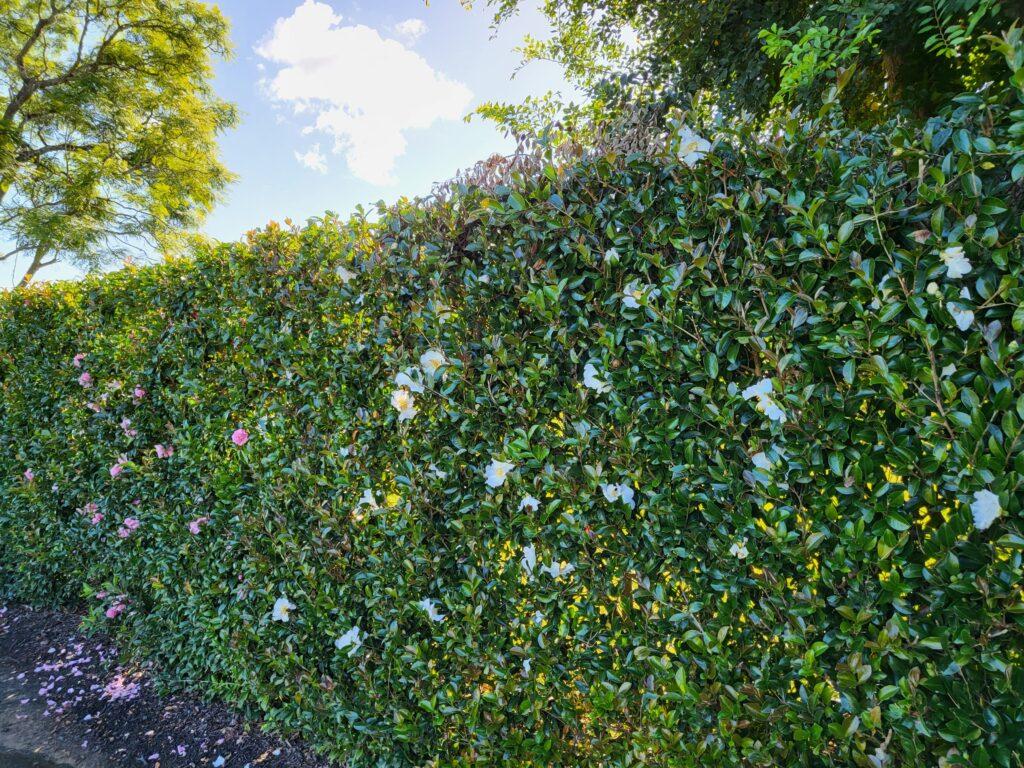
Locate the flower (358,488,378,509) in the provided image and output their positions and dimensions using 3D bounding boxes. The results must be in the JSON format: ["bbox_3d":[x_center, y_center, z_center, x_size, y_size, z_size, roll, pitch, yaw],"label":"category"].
[{"bbox_3d":[-0.500,0.399,2.682,0.075,0.075,0.050,0,0,14],"label":"flower"}]

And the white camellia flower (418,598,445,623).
[{"bbox_3d":[-0.231,0.649,2.204,0.070,0.066,0.045,0,-15,-18],"label":"white camellia flower"}]

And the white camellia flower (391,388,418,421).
[{"bbox_3d":[-0.359,0.069,2.569,0.090,0.100,0.050,0,0,3],"label":"white camellia flower"}]

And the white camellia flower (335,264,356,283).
[{"bbox_3d":[-0.531,-0.352,2.452,0.068,0.058,0.045,0,-3,15],"label":"white camellia flower"}]

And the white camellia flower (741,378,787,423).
[{"bbox_3d":[0.591,0.039,1.807,0.105,0.100,0.060,0,0,35],"label":"white camellia flower"}]

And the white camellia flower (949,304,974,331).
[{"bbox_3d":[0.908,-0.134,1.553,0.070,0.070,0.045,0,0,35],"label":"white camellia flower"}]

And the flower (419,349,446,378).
[{"bbox_3d":[-0.257,-0.066,2.487,0.090,0.095,0.050,0,0,7],"label":"flower"}]

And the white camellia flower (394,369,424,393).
[{"bbox_3d":[-0.301,-0.010,2.262,0.078,0.066,0.045,0,0,18],"label":"white camellia flower"}]

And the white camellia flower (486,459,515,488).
[{"bbox_3d":[-0.030,0.237,2.038,0.075,0.075,0.040,0,0,7],"label":"white camellia flower"}]

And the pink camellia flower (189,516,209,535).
[{"bbox_3d":[-1.374,0.622,3.382,0.085,0.075,0.050,0,0,8],"label":"pink camellia flower"}]

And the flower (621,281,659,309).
[{"bbox_3d":[0.293,-0.206,1.770,0.085,0.067,0.045,0,-6,9],"label":"flower"}]

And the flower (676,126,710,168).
[{"bbox_3d":[0.471,-0.619,1.995,0.090,0.100,0.050,0,0,23],"label":"flower"}]

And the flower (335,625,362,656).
[{"bbox_3d":[-0.585,0.917,2.749,0.095,0.105,0.050,0,0,0],"label":"flower"}]

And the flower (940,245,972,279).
[{"bbox_3d":[0.787,-0.217,1.362,0.068,0.068,0.050,0,-6,45],"label":"flower"}]

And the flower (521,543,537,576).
[{"bbox_3d":[0.042,0.451,1.978,0.045,0.077,0.070,0,0,-35],"label":"flower"}]

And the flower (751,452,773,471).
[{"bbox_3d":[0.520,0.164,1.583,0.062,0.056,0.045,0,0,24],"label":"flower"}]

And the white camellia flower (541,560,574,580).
[{"bbox_3d":[0.129,0.522,2.178,0.095,0.065,0.065,0,0,21],"label":"white camellia flower"}]

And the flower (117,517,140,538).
[{"bbox_3d":[-1.708,0.639,3.426,0.090,0.090,0.050,0,0,15],"label":"flower"}]

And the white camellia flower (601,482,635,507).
[{"bbox_3d":[0.282,0.295,2.055,0.090,0.065,0.055,0,0,23],"label":"white camellia flower"}]

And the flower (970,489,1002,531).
[{"bbox_3d":[0.822,0.217,1.333,0.050,0.074,0.070,-4,-2,39],"label":"flower"}]

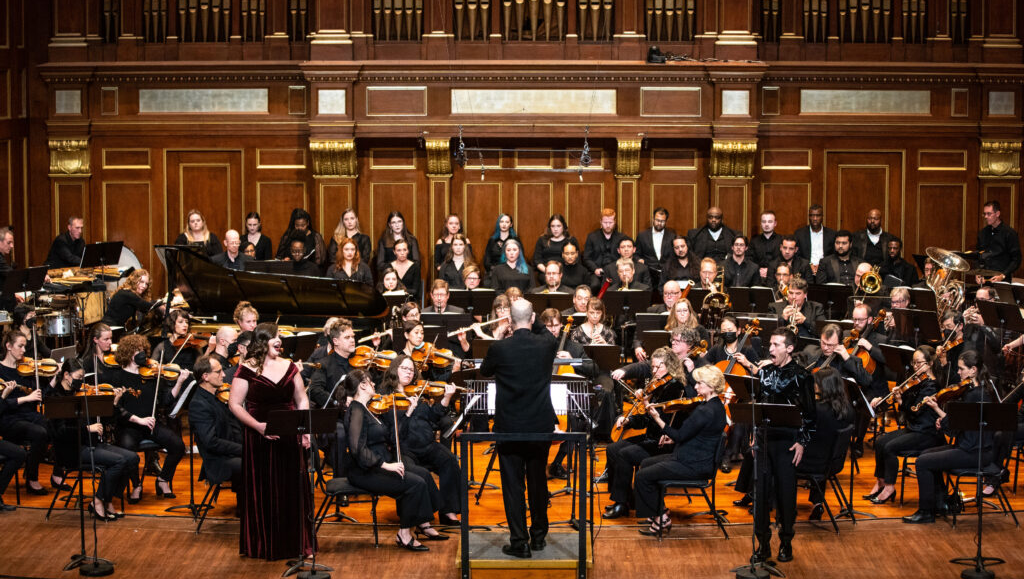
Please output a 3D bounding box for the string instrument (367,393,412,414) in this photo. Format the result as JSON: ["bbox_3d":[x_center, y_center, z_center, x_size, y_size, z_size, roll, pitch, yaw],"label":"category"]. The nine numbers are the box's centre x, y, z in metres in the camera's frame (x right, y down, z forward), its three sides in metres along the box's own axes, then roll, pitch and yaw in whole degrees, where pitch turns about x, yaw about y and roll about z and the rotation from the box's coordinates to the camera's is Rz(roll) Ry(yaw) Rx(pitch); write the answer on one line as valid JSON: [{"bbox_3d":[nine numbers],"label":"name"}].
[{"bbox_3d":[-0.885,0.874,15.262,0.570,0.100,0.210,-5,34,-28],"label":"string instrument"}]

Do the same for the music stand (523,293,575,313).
[{"bbox_3d":[0.321,0.515,18.000,0.510,1.050,0.420,0,5,0],"label":"music stand"}]

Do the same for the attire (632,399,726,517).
[{"bbox_3d":[1.293,1.292,15.280,0.700,0.932,0.480,0,6,-2],"label":"attire"}]

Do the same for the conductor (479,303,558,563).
[{"bbox_3d":[0.056,0.927,13.950,0.540,1.750,0.560,0,5,2],"label":"conductor"}]

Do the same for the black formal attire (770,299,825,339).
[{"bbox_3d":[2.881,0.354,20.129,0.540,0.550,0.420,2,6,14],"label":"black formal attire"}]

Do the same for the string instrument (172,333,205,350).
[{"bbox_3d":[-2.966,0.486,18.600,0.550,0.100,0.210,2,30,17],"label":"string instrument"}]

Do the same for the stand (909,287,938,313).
[{"bbox_3d":[4.174,0.514,20.776,0.510,1.100,0.420,2,6,20],"label":"stand"}]

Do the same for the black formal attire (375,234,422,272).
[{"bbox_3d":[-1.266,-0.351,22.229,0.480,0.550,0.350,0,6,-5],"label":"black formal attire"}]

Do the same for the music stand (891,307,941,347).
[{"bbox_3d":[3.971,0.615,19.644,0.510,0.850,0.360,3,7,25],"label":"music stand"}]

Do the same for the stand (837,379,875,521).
[{"bbox_3d":[2.743,1.256,15.950,0.380,1.096,0.500,-1,6,-14],"label":"stand"}]

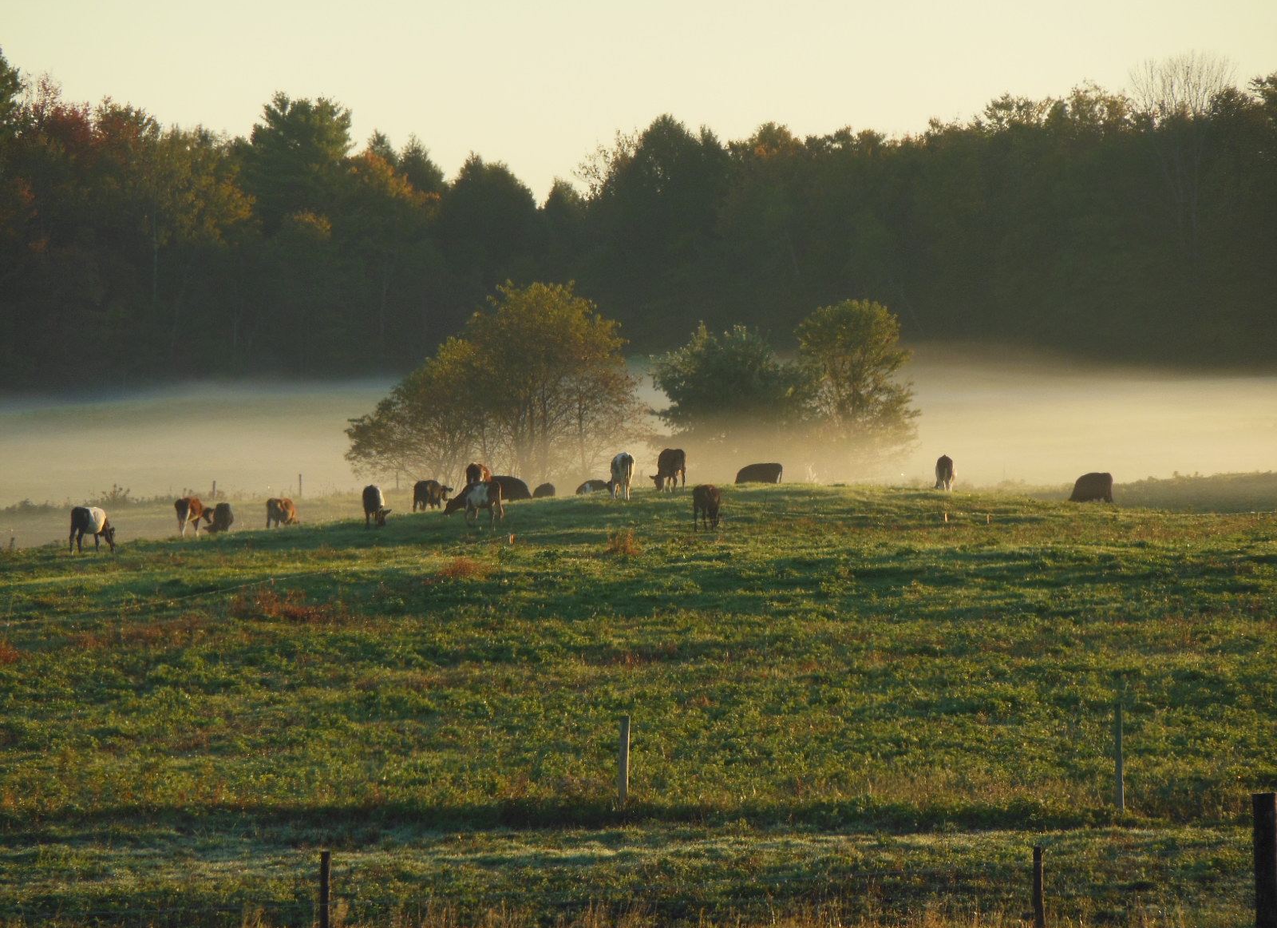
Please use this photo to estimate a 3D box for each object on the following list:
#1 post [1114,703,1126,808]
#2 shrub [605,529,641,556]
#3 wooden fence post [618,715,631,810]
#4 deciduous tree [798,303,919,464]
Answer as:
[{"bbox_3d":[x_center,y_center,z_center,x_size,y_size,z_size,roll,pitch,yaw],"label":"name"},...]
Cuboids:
[{"bbox_3d":[5.741,3.492,110.000,0.110,1.310,0.110,0,1,0],"label":"post"},{"bbox_3d":[-0.382,1.936,228.000,0.890,0.690,0.800,0,1,0],"label":"shrub"},{"bbox_3d":[-0.167,3.558,110.000,0.120,1.130,0.120,0,1,0],"label":"wooden fence post"},{"bbox_3d":[9.218,-3.396,390.000,5.200,7.200,5.200,0,1,0],"label":"deciduous tree"}]

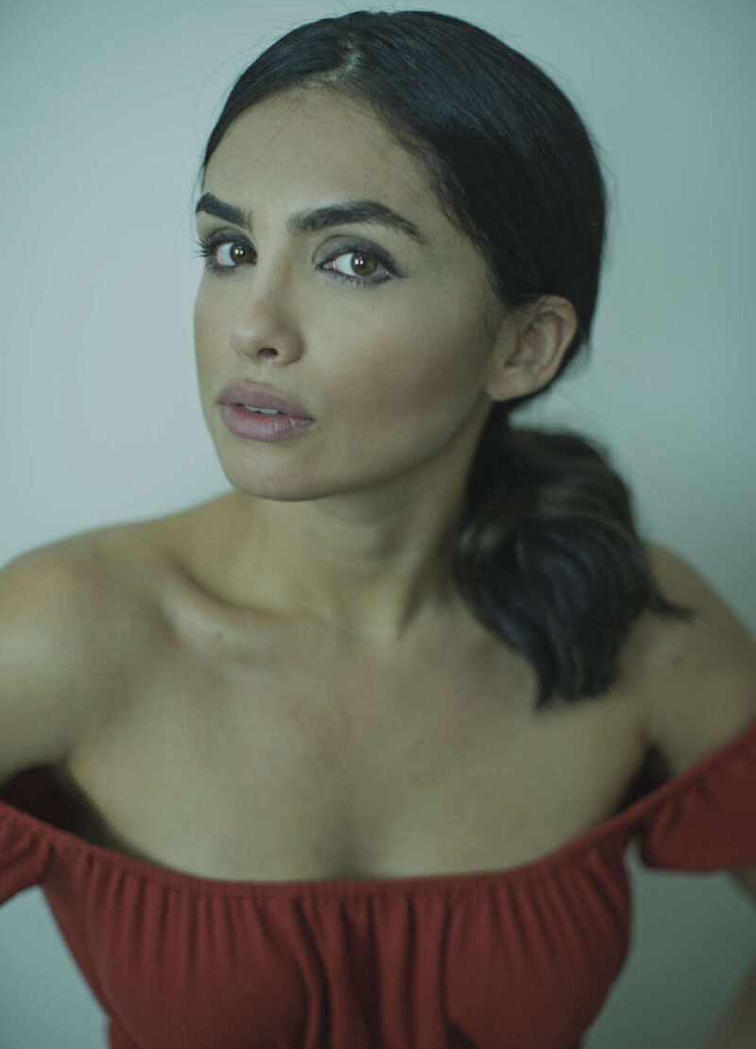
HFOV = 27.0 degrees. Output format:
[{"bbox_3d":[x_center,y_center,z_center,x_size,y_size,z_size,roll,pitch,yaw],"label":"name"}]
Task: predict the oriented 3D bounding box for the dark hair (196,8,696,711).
[{"bbox_3d":[0.031,-0.081,0.800,0.195,0.355,0.220,0,0,31],"label":"dark hair"}]

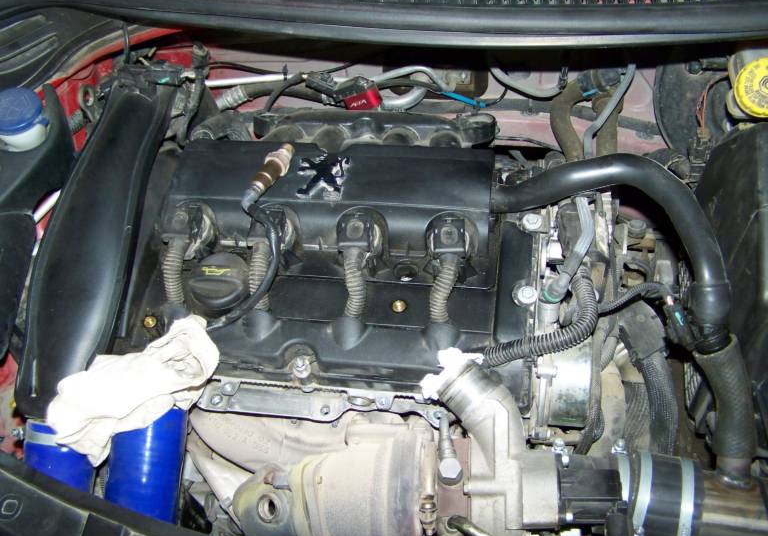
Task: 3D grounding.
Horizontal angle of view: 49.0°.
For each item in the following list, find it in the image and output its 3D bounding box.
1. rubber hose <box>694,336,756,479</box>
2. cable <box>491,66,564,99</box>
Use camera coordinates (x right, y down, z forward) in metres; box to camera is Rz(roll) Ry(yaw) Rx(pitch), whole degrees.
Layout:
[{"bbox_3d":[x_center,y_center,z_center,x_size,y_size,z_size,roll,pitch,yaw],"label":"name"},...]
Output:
[{"bbox_3d":[0.315,0.130,0.769,0.043,0.139,0.040,-10,16,13],"label":"rubber hose"},{"bbox_3d":[0.161,-0.209,0.950,0.083,0.035,0.018,3,63,9],"label":"cable"}]

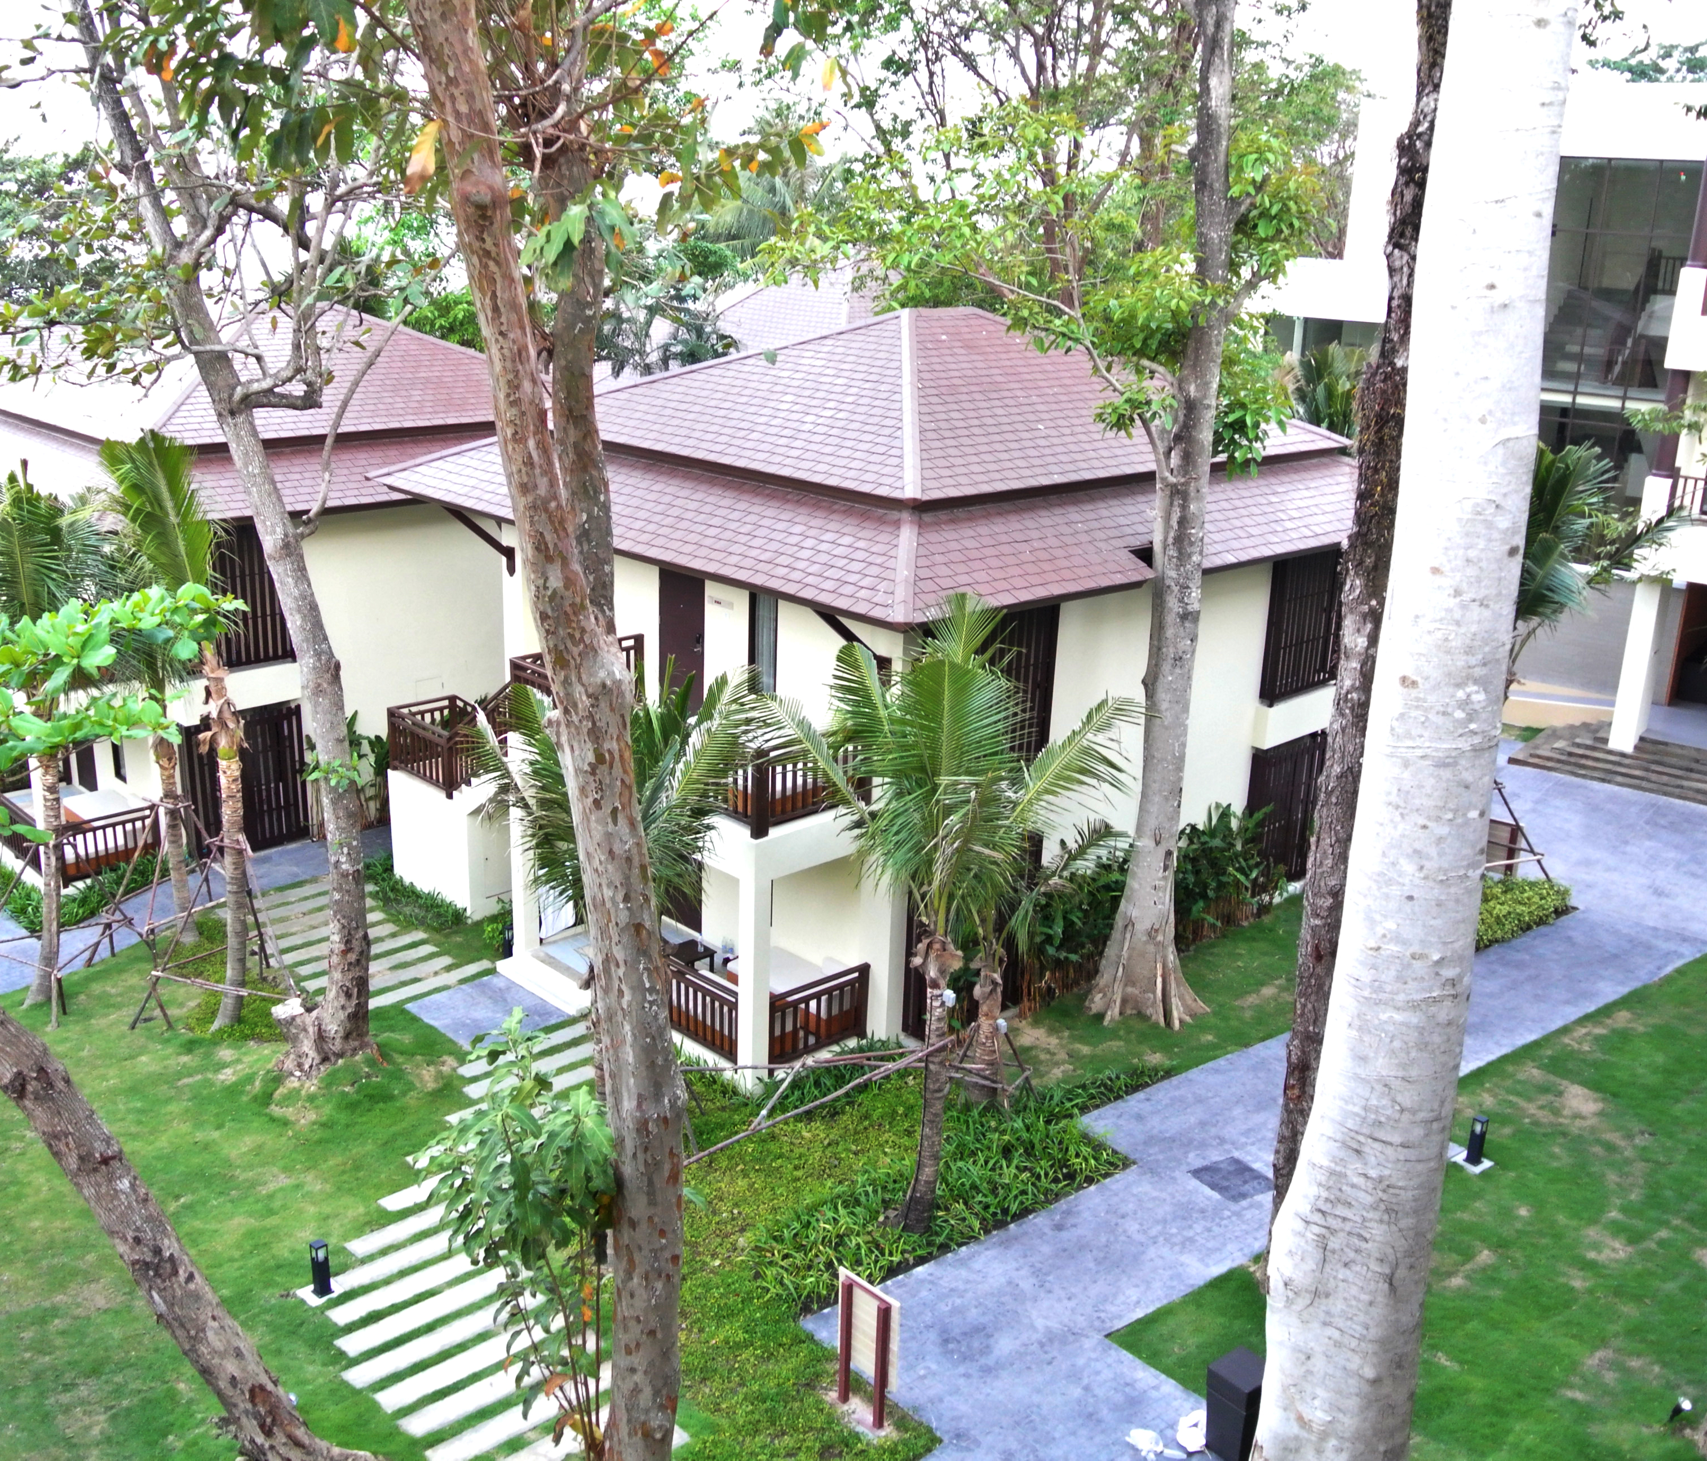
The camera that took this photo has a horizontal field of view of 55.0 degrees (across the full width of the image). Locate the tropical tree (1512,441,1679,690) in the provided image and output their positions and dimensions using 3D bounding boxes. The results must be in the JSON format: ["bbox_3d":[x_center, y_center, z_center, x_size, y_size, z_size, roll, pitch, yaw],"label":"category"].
[{"bbox_3d":[10.029,-0.699,24.395,4.000,6.937,3.800,9,18,21],"label":"tropical tree"}]

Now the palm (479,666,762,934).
[{"bbox_3d":[-2.237,2.151,15.830,2.950,5.647,2.900,0,17,-8],"label":"palm"}]

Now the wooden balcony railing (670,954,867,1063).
[{"bbox_3d":[-1.335,3.130,20.399,2.000,1.000,2.650,-14,23,-42],"label":"wooden balcony railing"}]

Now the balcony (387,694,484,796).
[{"bbox_3d":[-5.814,0.229,23.787,1.150,1.000,1.770,-14,23,-42],"label":"balcony"}]

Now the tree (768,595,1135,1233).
[{"bbox_3d":[0.832,1.937,15.515,3.600,6.458,3.400,3,17,3],"label":"tree"}]

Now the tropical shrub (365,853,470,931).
[{"bbox_3d":[-6.538,2.266,23.797,0.650,0.450,2.600,-14,23,-42],"label":"tropical shrub"}]

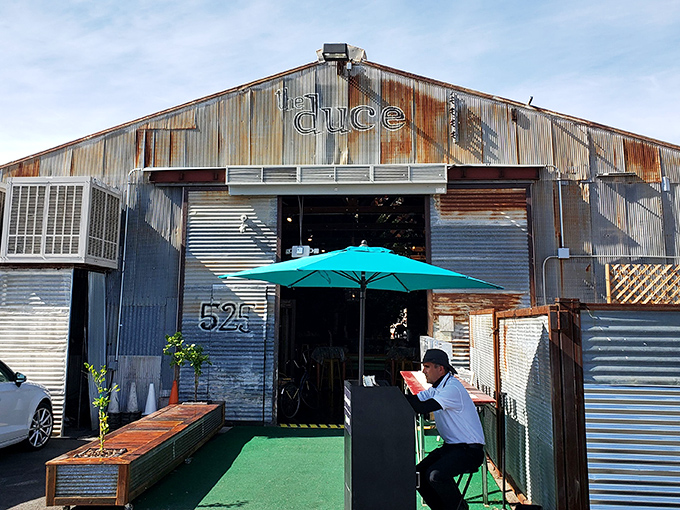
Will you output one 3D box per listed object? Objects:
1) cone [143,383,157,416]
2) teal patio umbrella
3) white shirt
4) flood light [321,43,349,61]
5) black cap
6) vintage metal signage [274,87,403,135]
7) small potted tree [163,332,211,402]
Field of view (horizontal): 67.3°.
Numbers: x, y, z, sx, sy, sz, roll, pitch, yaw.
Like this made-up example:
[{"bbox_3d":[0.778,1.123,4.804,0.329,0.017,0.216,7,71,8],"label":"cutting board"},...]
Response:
[{"bbox_3d":[-2.951,2.258,7.954,0.270,0.470,0.270,0,-8,2],"label":"cone"},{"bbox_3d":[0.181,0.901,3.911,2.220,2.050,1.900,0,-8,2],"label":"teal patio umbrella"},{"bbox_3d":[0.822,1.142,3.800,0.460,0.520,0.470,-12,-8,1],"label":"white shirt"},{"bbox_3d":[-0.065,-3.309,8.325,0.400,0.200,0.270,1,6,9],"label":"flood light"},{"bbox_3d":[0.735,0.803,3.850,0.300,0.180,0.210,7,-7,3],"label":"black cap"},{"bbox_3d":[0.009,-2.451,8.691,2.240,0.870,0.130,0,-8,2],"label":"vintage metal signage"},{"bbox_3d":[-2.314,1.696,7.699,0.680,1.020,0.600,0,-8,2],"label":"small potted tree"}]

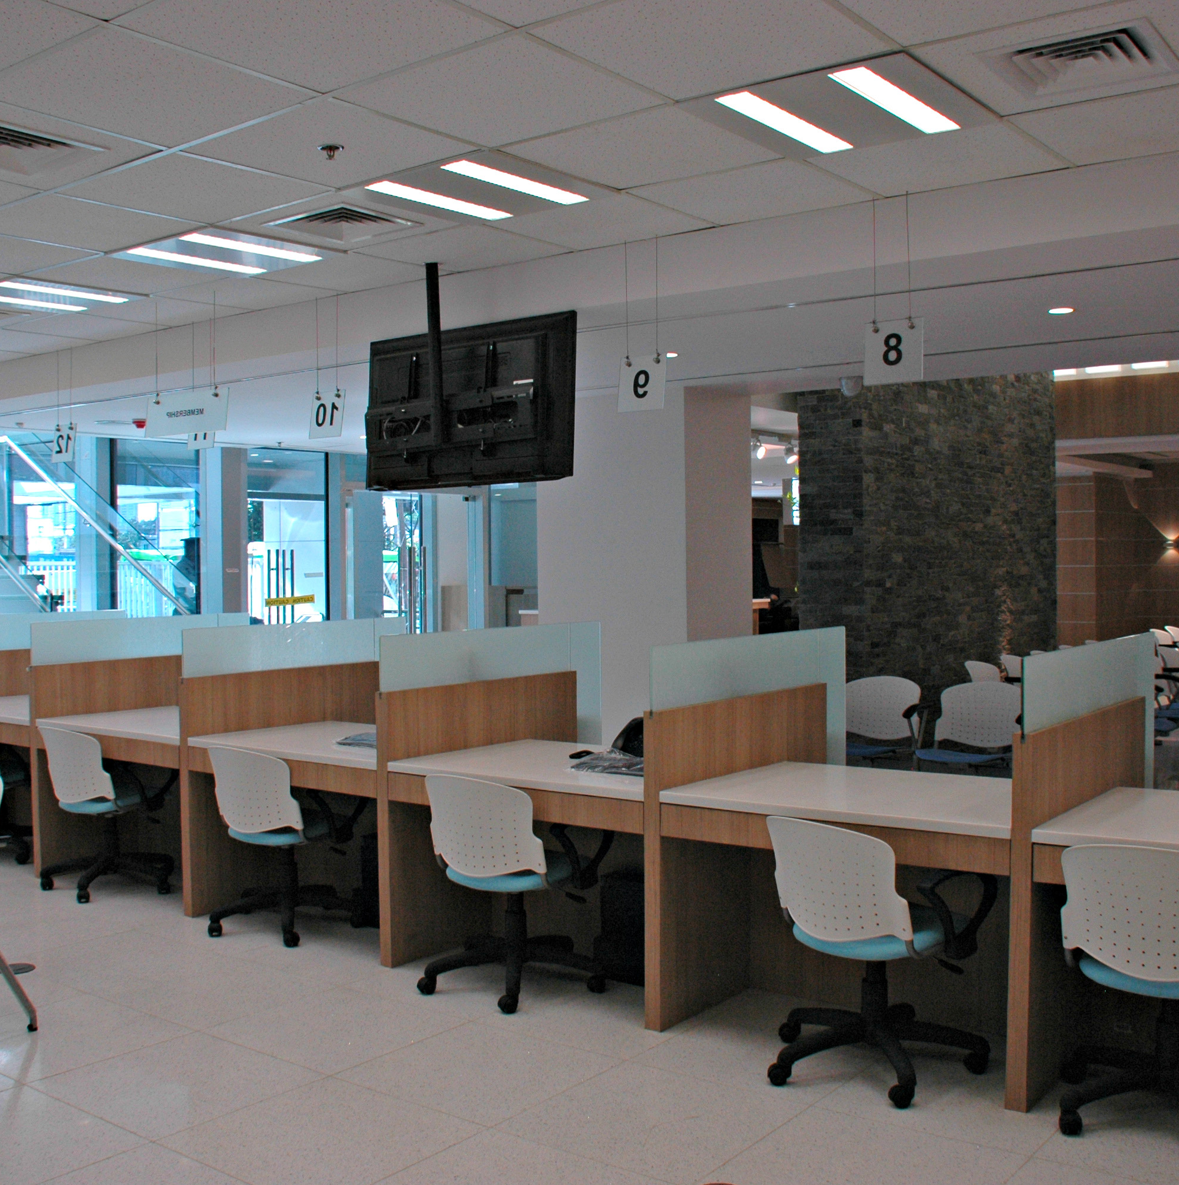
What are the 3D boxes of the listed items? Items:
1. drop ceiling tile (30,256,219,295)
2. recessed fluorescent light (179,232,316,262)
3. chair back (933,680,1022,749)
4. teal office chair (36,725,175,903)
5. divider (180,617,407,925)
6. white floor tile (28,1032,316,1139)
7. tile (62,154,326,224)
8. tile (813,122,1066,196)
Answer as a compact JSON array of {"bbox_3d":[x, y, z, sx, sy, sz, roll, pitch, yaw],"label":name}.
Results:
[{"bbox_3d":[-1.772,-1.232,5.149,0.595,0.020,0.595,0,2,36],"label":"drop ceiling tile"},{"bbox_3d":[-1.196,-1.246,4.763,0.105,0.040,0.550,0,2,38],"label":"recessed fluorescent light"},{"bbox_3d":[2.007,0.626,6.826,0.470,0.360,0.120,0,2,37],"label":"chair back"},{"bbox_3d":[-2.178,0.978,6.237,0.600,0.780,0.620,0,2,37],"label":"teal office chair"},{"bbox_3d":[-1.246,0.703,5.802,0.050,1.160,1.200,1,3,37],"label":"divider"},{"bbox_3d":[-1.146,1.362,3.713,0.600,0.012,0.600,1,3,37],"label":"white floor tile"},{"bbox_3d":[-1.185,-1.207,3.994,0.600,0.016,0.600,1,3,37],"label":"tile"},{"bbox_3d":[0.992,-1.240,3.810,0.595,0.020,0.580,0,2,36],"label":"tile"}]

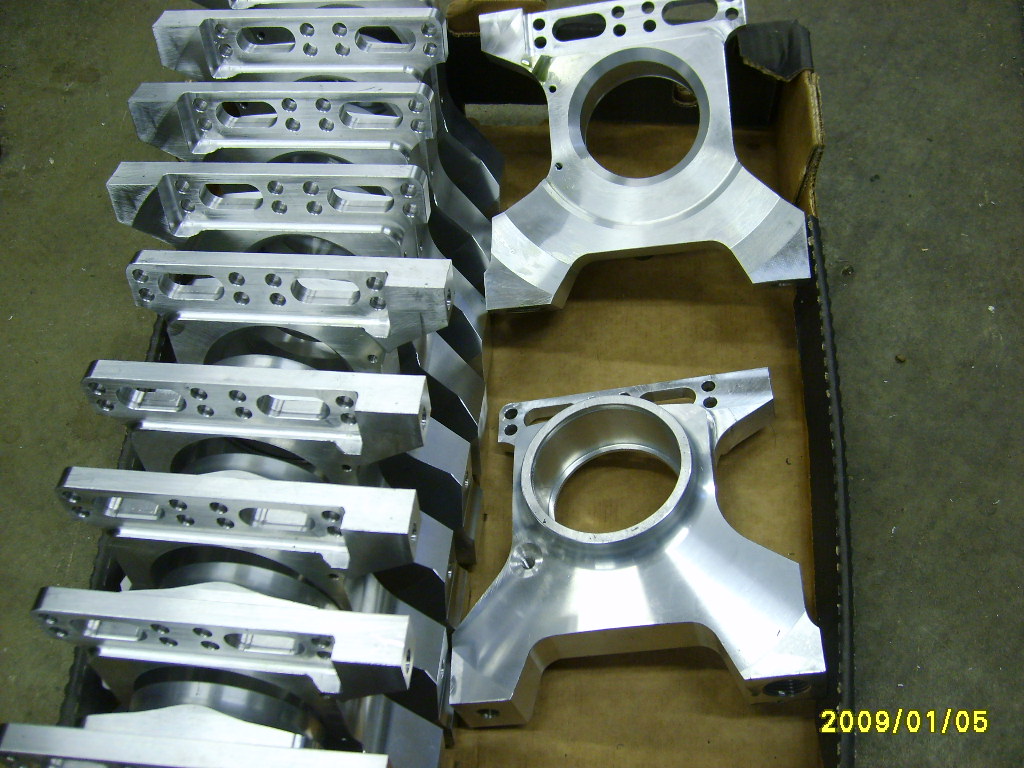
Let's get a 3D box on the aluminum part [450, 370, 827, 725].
[{"bbox_3d":[0.052,0.067,0.494,0.164,0.058,0.163,-9,53,12],"label":"aluminum part"}]

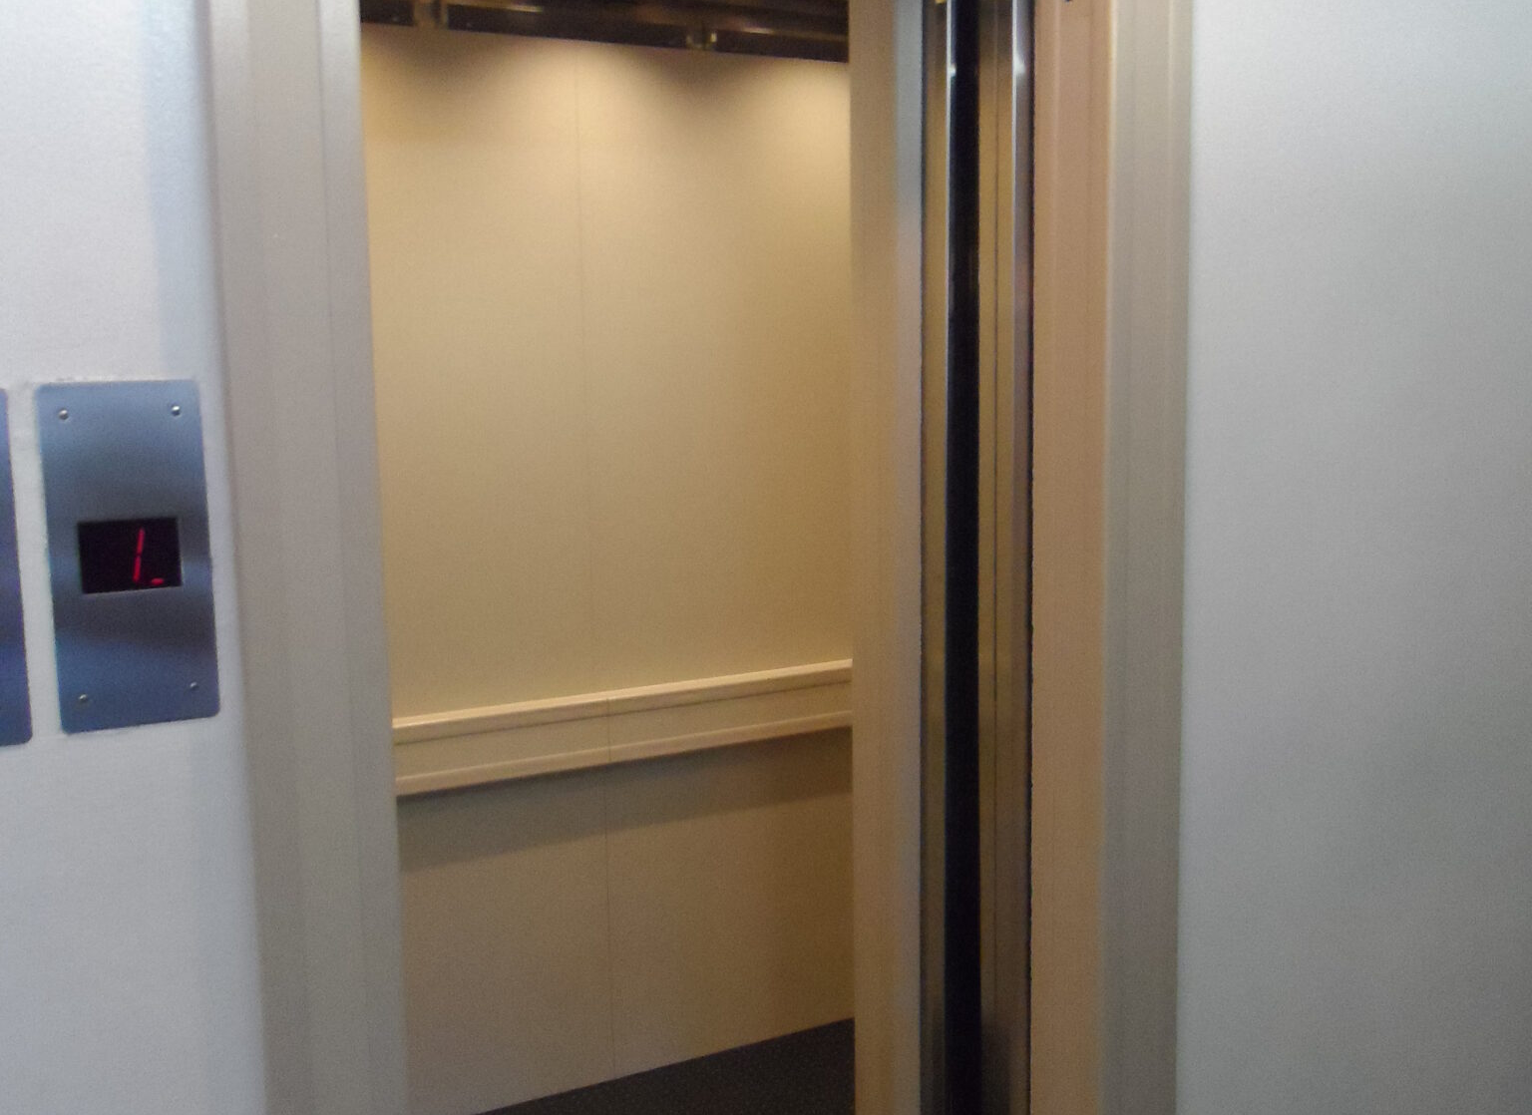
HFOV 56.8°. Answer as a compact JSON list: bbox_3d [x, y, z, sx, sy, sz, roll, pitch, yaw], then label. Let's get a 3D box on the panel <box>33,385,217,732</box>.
[{"bbox_3d":[-0.563,0.000,1.258,0.129,0.307,0.010,-5,8,-26],"label":"panel"}]

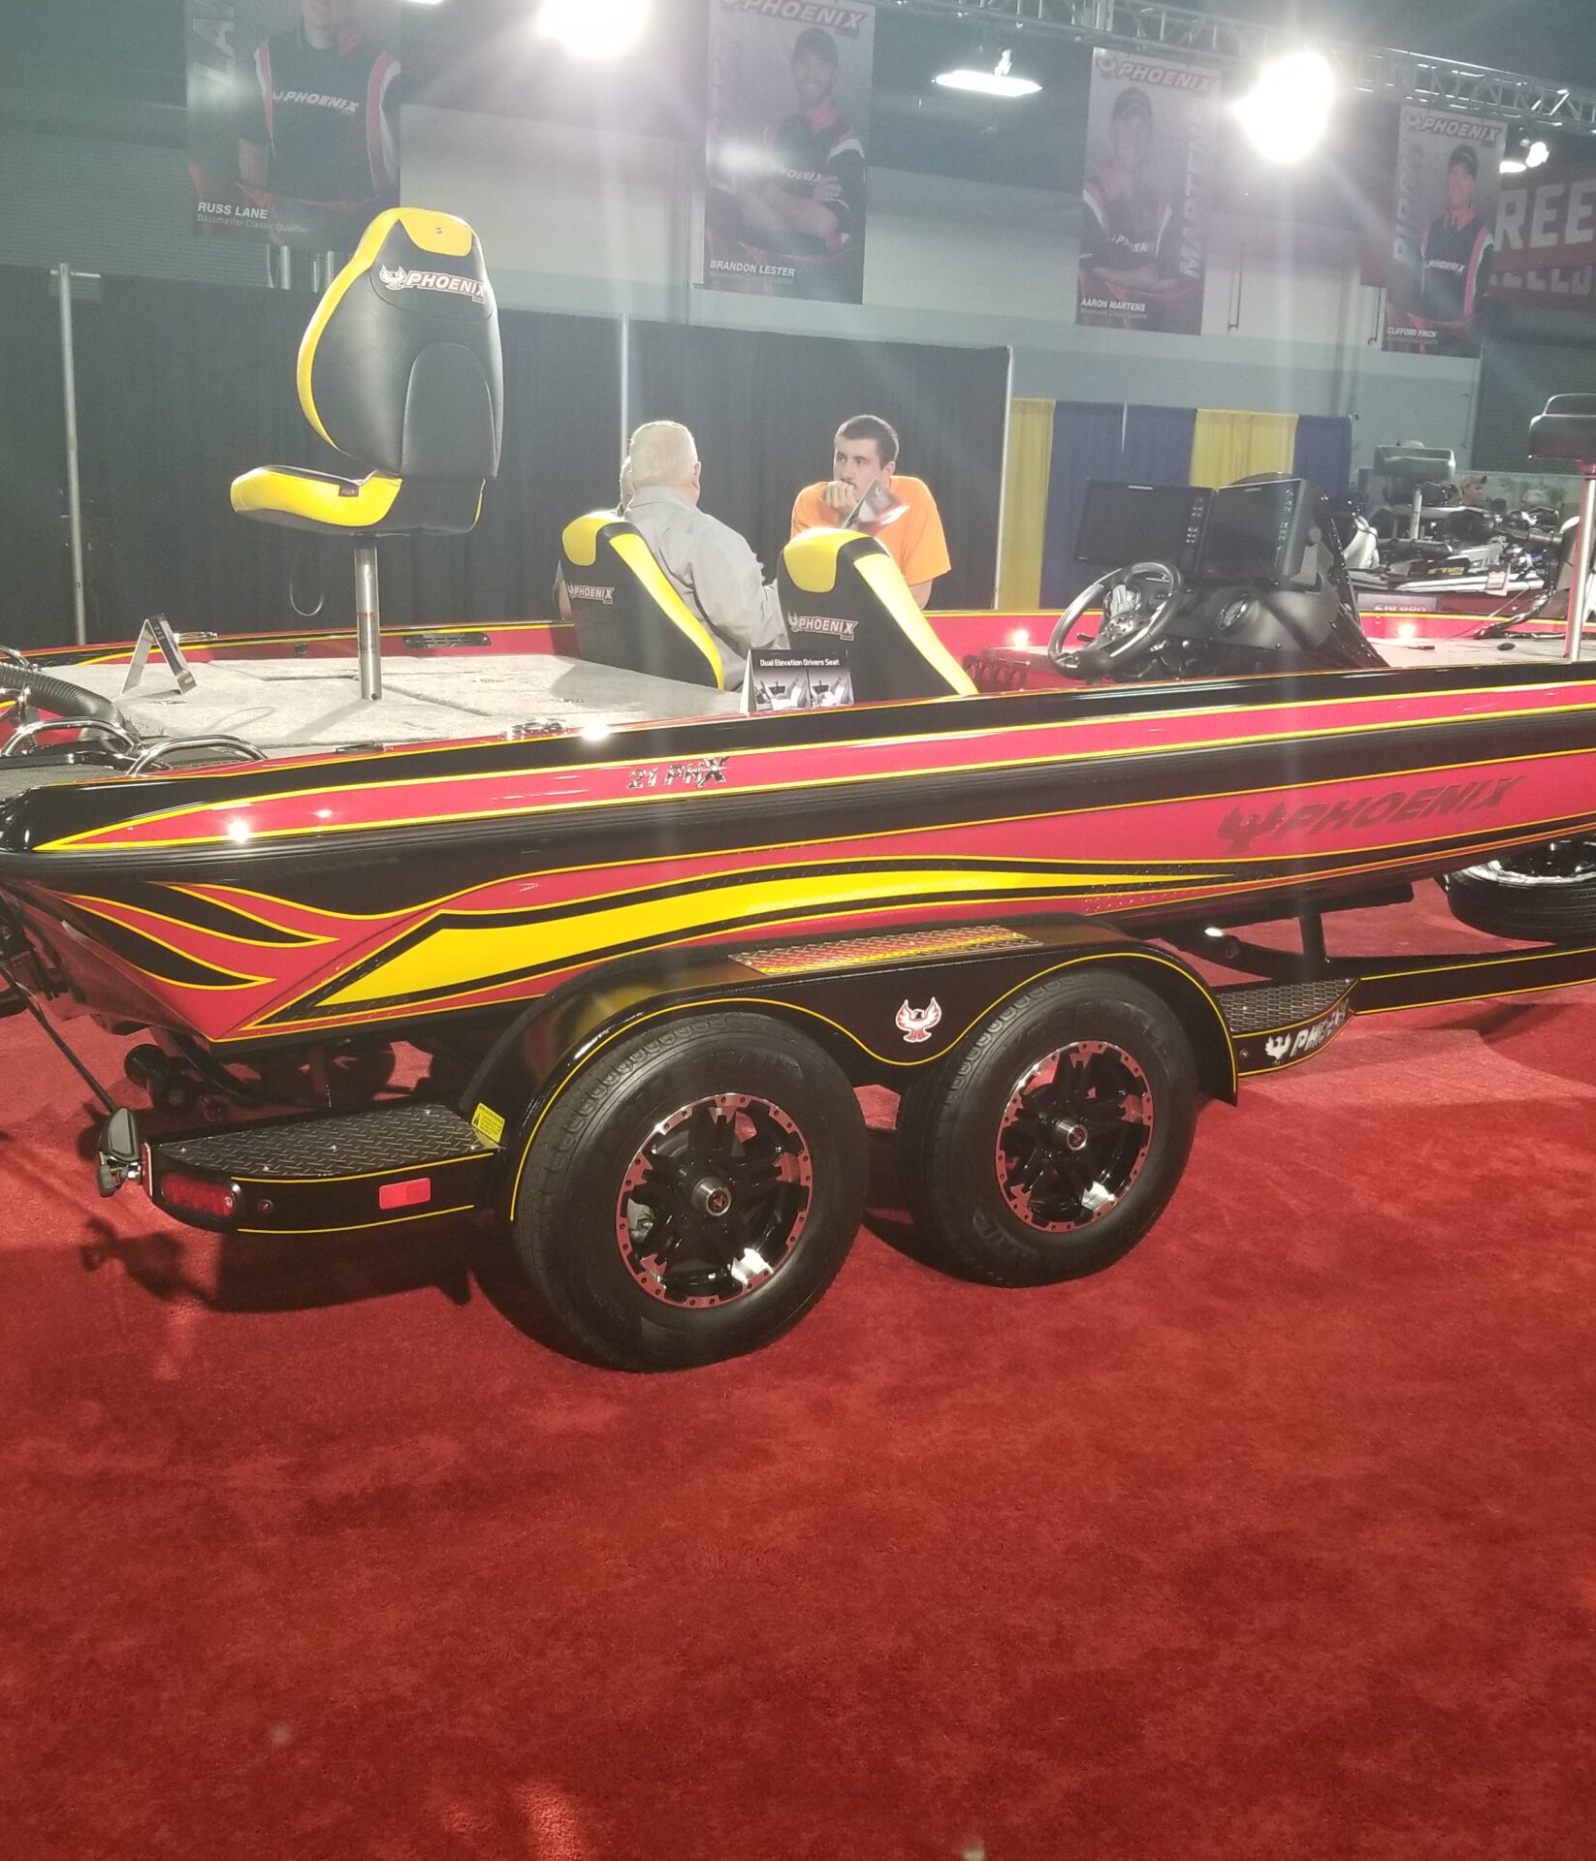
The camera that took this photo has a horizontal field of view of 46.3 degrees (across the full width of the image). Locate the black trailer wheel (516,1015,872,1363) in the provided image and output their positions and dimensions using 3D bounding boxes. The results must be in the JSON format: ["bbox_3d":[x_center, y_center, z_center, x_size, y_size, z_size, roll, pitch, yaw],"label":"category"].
[{"bbox_3d":[-0.196,0.486,3.545,0.690,0.690,0.210,-6,14,-30],"label":"black trailer wheel"}]

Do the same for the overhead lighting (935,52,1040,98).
[{"bbox_3d":[2.194,-9.835,21.483,1.180,0.280,0.500,-6,14,-30],"label":"overhead lighting"}]

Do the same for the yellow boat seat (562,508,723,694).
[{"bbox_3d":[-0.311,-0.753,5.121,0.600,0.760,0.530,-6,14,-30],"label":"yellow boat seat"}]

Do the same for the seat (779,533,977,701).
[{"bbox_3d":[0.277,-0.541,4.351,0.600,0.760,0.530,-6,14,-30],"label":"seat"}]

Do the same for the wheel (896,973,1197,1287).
[{"bbox_3d":[0.536,0.413,3.967,0.690,0.690,0.210,-6,14,-30],"label":"wheel"}]

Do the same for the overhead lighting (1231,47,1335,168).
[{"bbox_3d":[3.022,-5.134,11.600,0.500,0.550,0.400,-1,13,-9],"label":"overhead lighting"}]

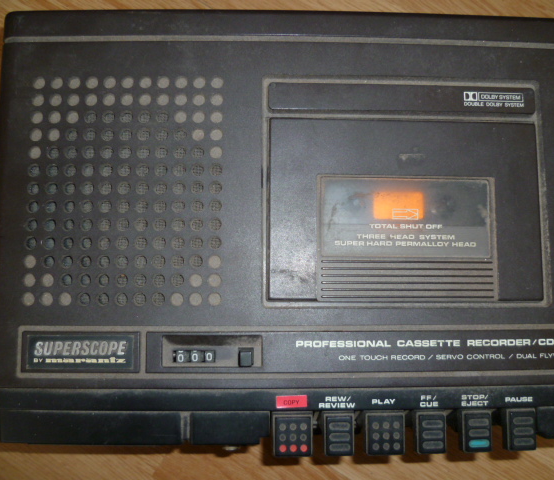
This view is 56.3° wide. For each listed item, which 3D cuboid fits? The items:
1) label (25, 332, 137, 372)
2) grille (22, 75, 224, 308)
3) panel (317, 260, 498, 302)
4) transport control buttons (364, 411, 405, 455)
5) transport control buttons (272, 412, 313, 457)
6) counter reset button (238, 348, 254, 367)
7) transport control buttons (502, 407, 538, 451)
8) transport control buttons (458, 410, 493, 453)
[{"bbox_3d":[-0.082,0.048,0.219,0.049,0.002,0.017,0,85,-1],"label":"label"},{"bbox_3d":[-0.066,-0.022,0.227,0.087,0.005,0.102,0,85,-1],"label":"grille"},{"bbox_3d":[0.057,0.018,0.223,0.078,0.003,0.018,0,85,-1],"label":"panel"},{"bbox_3d":[0.047,0.084,0.229,0.018,0.008,0.018,0,85,-1],"label":"transport control buttons"},{"bbox_3d":[0.007,0.085,0.228,0.018,0.008,0.019,0,85,-1],"label":"transport control buttons"},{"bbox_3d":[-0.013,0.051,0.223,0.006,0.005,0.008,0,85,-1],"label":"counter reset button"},{"bbox_3d":[0.107,0.083,0.230,0.014,0.008,0.018,0,85,-1],"label":"transport control buttons"},{"bbox_3d":[0.087,0.084,0.230,0.014,0.008,0.018,0,85,-1],"label":"transport control buttons"}]

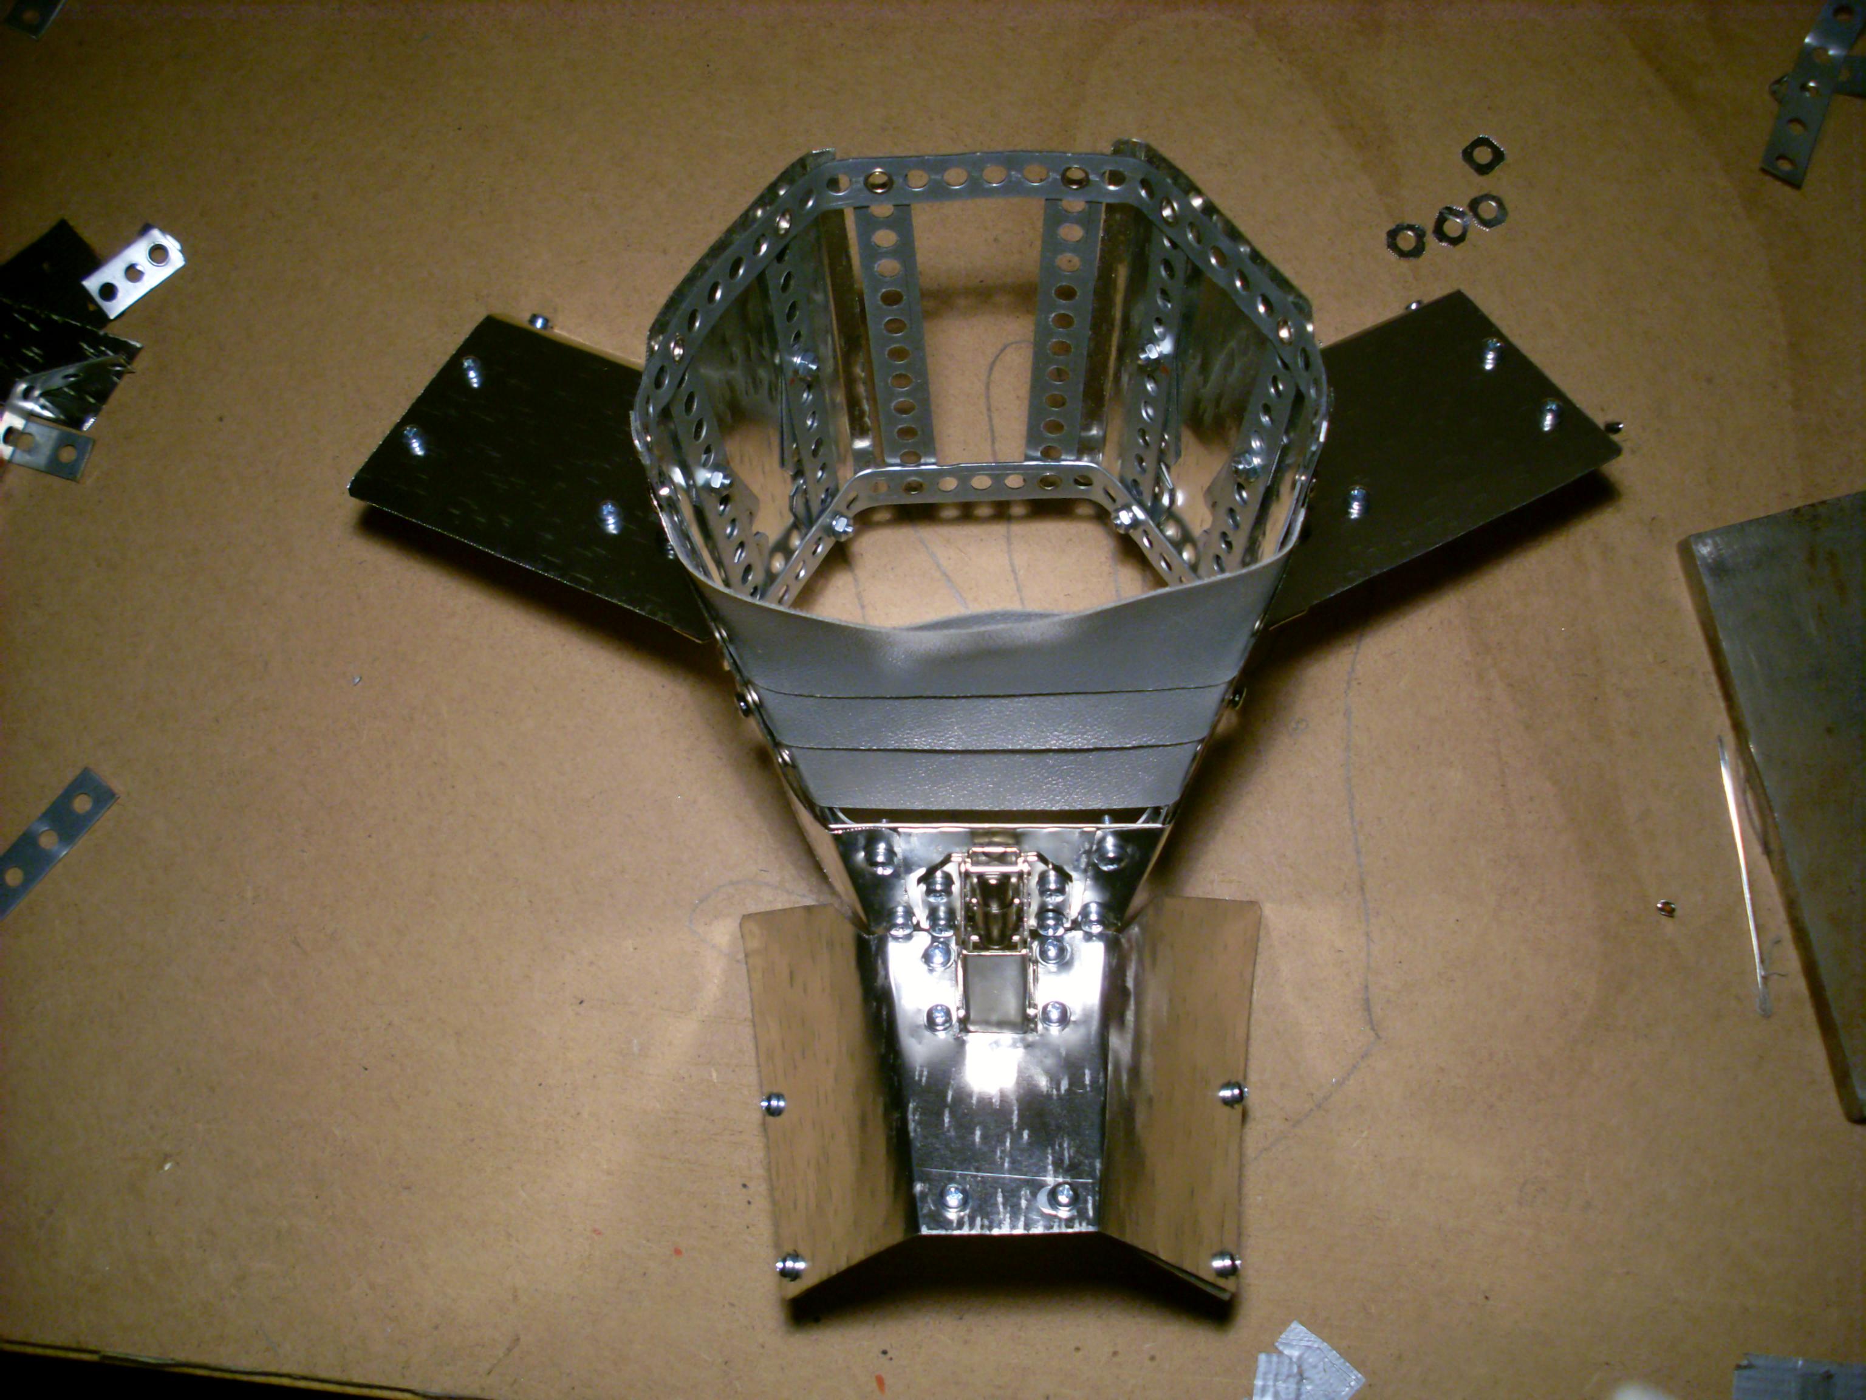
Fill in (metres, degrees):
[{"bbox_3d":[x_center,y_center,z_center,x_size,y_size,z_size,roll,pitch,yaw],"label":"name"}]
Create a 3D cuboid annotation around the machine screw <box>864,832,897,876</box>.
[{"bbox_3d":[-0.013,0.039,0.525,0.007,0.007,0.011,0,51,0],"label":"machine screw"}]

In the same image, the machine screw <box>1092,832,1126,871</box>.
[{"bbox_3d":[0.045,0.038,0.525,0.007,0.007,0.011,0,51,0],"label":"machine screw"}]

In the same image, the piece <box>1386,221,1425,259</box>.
[{"bbox_3d":[0.156,-0.151,0.674,0.012,0.002,0.012,0,82,0],"label":"piece"}]

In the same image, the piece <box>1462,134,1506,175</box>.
[{"bbox_3d":[0.182,-0.180,0.678,0.011,0.002,0.011,-45,84,-6],"label":"piece"}]

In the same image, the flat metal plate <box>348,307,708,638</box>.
[{"bbox_3d":[-0.091,-0.062,0.558,0.113,0.003,0.078,21,54,16],"label":"flat metal plate"}]

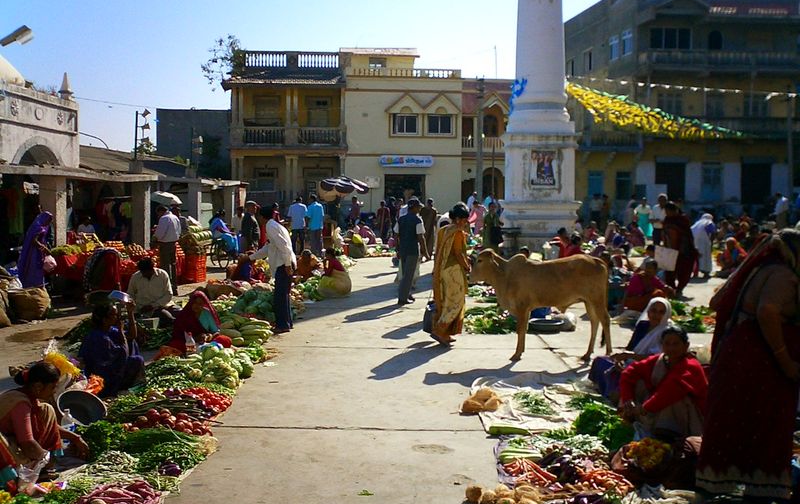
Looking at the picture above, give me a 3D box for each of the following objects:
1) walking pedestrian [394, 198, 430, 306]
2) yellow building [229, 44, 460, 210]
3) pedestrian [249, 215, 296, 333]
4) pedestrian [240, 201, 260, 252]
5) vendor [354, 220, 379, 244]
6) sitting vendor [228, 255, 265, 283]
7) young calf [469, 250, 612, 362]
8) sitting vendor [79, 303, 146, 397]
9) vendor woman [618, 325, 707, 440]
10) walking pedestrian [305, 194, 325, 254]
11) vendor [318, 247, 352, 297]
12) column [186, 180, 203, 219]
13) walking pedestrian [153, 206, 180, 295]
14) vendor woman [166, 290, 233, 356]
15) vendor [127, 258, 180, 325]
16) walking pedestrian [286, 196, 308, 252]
[{"bbox_3d":[0.176,-0.021,13.370,0.520,1.680,0.480,3,5,37],"label":"walking pedestrian"},{"bbox_3d":[-2.791,-5.488,42.716,11.000,8.600,8.000,0,4,-4],"label":"yellow building"},{"bbox_3d":[-1.551,0.183,10.349,0.560,1.550,0.450,0,4,3],"label":"pedestrian"},{"bbox_3d":[-3.147,-0.329,17.948,0.360,1.570,0.440,2,4,28],"label":"pedestrian"},{"bbox_3d":[-1.012,-0.504,25.826,0.580,0.800,0.620,3,5,40],"label":"vendor"},{"bbox_3d":[-2.774,0.286,15.456,0.620,0.680,0.520,2,4,28],"label":"sitting vendor"},{"bbox_3d":[1.411,0.523,8.614,1.410,1.100,0.400,0,4,0],"label":"young calf"},{"bbox_3d":[-2.626,0.834,7.750,0.620,0.780,0.520,-1,4,-7],"label":"sitting vendor"},{"bbox_3d":[1.825,0.878,5.924,0.580,0.780,0.640,2,5,30],"label":"vendor woman"},{"bbox_3d":[-2.260,-0.688,22.545,0.520,1.680,0.340,0,4,-3],"label":"walking pedestrian"},{"bbox_3d":[-1.071,0.306,14.174,0.540,0.800,0.460,1,4,12],"label":"vendor"},{"bbox_3d":[-5.993,-1.031,24.932,0.320,2.050,0.420,0,4,0],"label":"column"},{"bbox_3d":[-4.096,-0.058,14.994,0.460,1.580,0.440,-3,5,-37],"label":"walking pedestrian"},{"bbox_3d":[-2.317,0.751,9.803,0.600,0.660,0.660,-4,5,-41],"label":"vendor woman"},{"bbox_3d":[-3.512,0.500,12.094,0.700,0.860,0.720,-1,4,-12],"label":"vendor"},{"bbox_3d":[-2.784,-0.694,22.946,0.540,1.640,0.340,0,4,3],"label":"walking pedestrian"}]

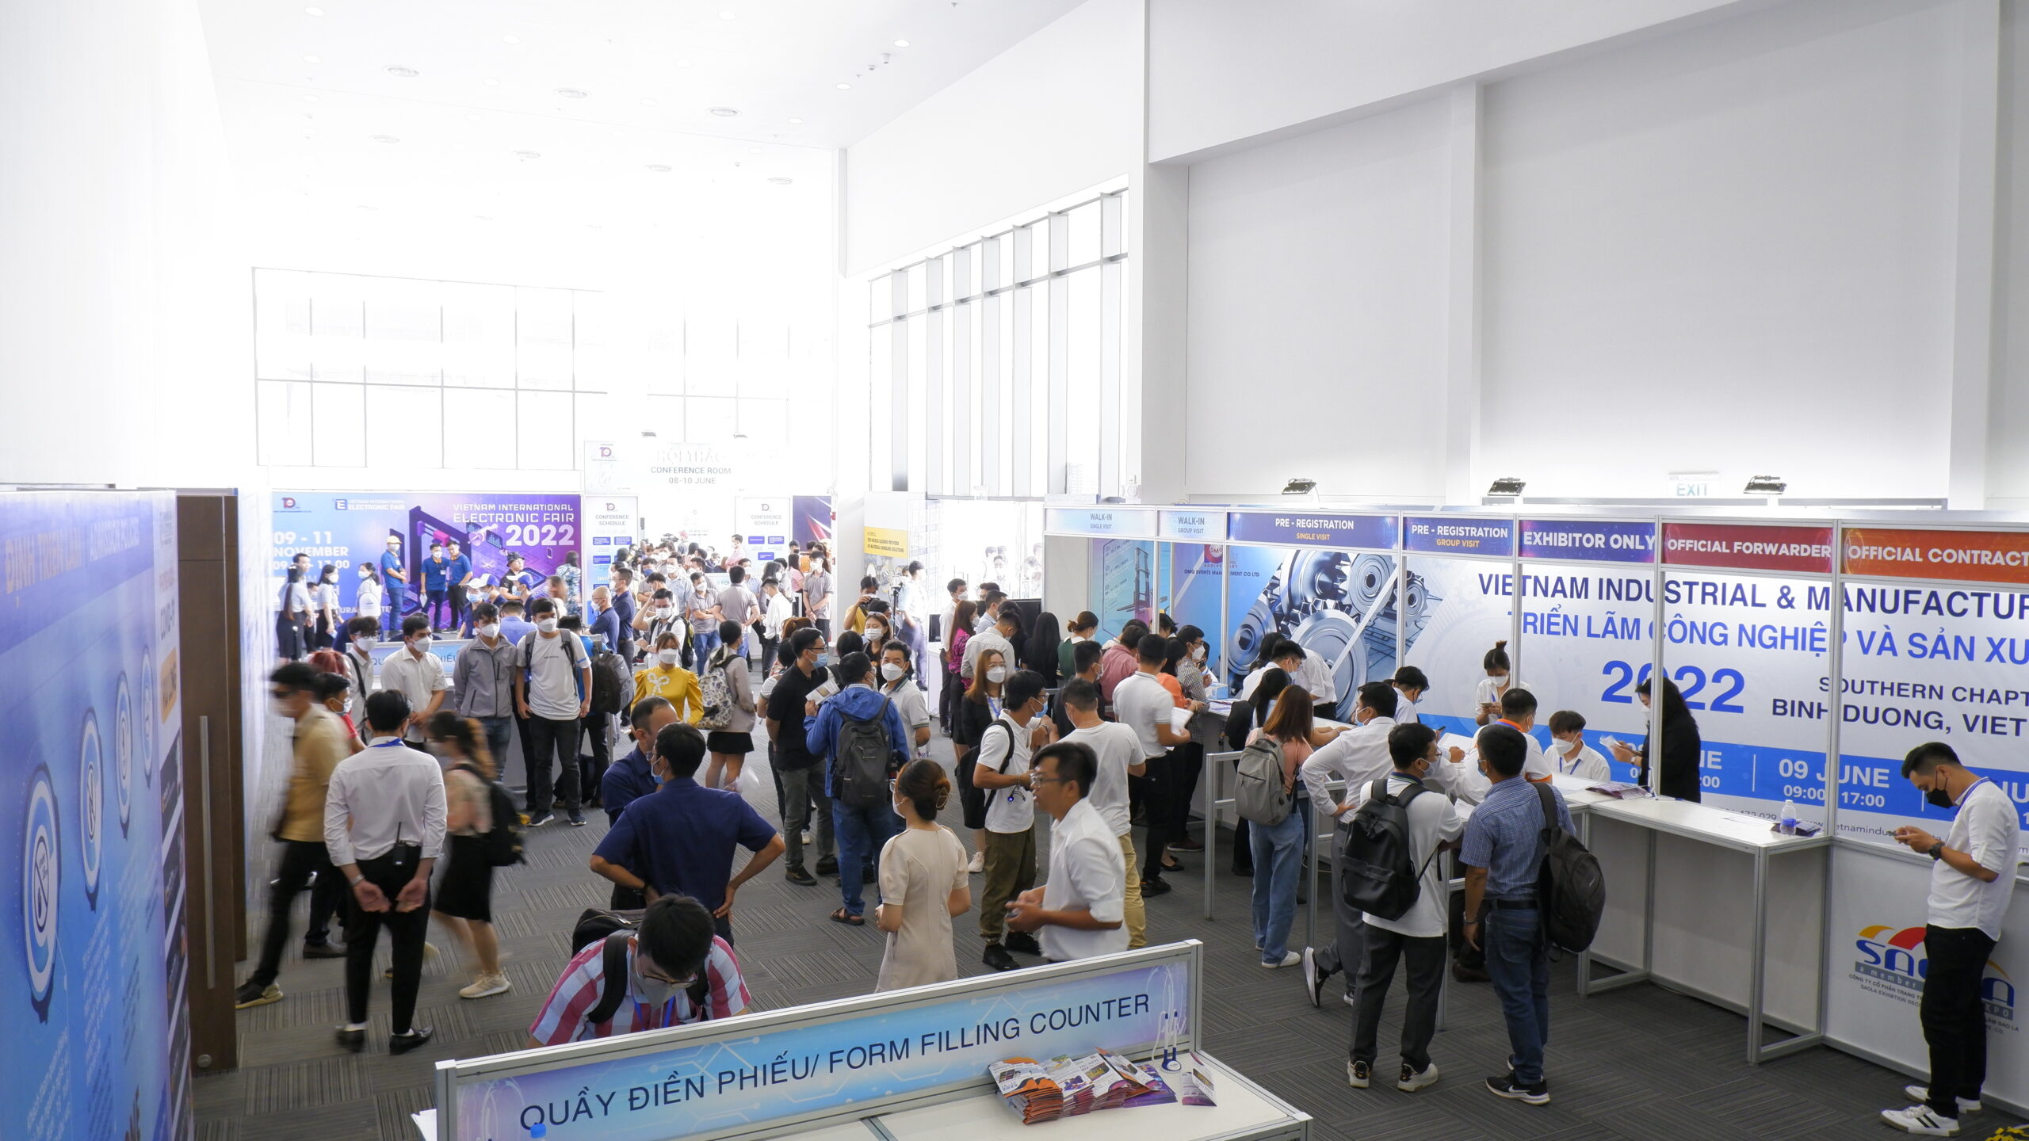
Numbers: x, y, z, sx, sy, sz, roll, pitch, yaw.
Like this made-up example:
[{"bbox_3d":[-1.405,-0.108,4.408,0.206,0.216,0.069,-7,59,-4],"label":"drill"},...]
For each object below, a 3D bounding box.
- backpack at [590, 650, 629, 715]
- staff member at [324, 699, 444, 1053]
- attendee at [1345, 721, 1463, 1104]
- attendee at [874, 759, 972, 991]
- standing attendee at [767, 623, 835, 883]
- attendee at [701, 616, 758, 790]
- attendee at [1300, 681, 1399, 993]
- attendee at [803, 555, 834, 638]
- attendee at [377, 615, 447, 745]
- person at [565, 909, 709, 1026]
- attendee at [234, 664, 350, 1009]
[{"bbox_3d":[-3.295,0.910,10.588,0.240,0.510,0.320,1,3,9],"label":"backpack"},{"bbox_3d":[-3.001,1.406,6.146,0.570,1.700,0.380,-1,3,-22],"label":"staff member"},{"bbox_3d":[1.770,1.536,5.919,0.500,1.670,0.470,2,4,34],"label":"attendee"},{"bbox_3d":[-0.376,1.566,5.402,0.430,1.570,0.360,-2,4,-24],"label":"attendee"},{"bbox_3d":[-1.442,1.256,8.925,0.340,1.710,0.470,2,4,30],"label":"standing attendee"},{"bbox_3d":[-2.370,1.209,10.752,0.460,1.580,0.440,-4,5,-45],"label":"attendee"},{"bbox_3d":[1.750,1.409,6.629,0.600,1.650,0.500,-4,5,-44],"label":"attendee"},{"bbox_3d":[-2.820,0.591,18.628,0.470,1.680,0.330,1,3,8],"label":"attendee"},{"bbox_3d":[-4.340,1.158,9.359,0.460,1.680,0.320,-3,5,-42],"label":"attendee"},{"bbox_3d":[-1.042,1.647,3.620,0.600,1.530,0.700,-1,3,-20],"label":"person"},{"bbox_3d":[-3.759,1.356,6.836,0.750,1.710,0.520,-1,4,-25],"label":"attendee"}]

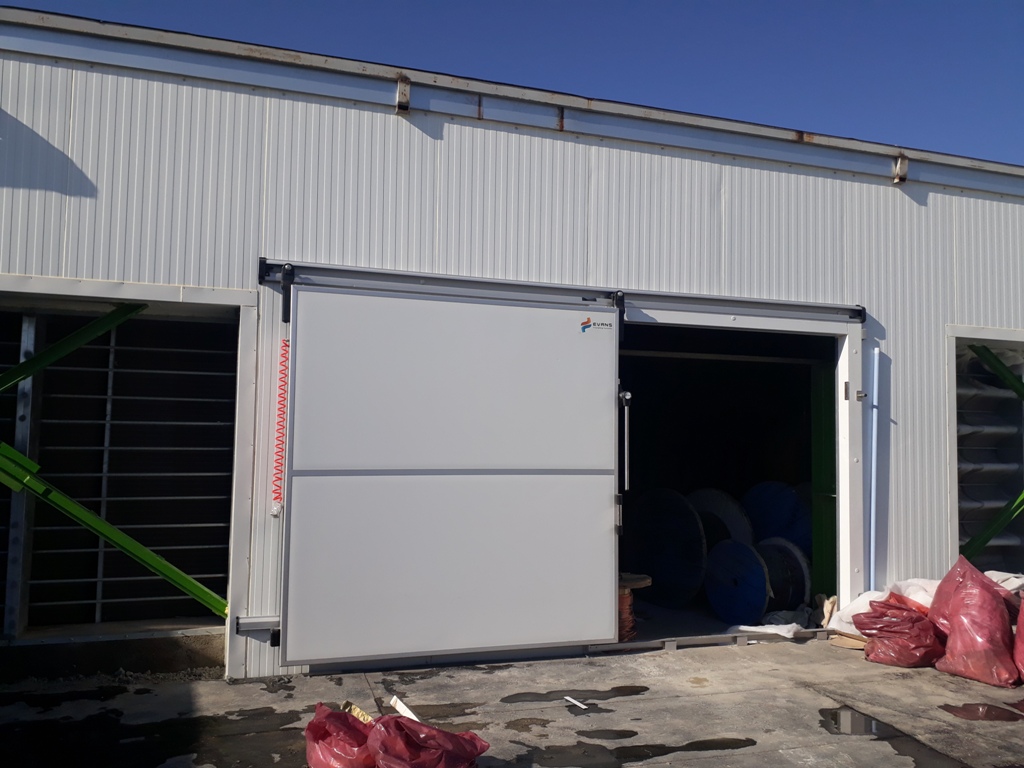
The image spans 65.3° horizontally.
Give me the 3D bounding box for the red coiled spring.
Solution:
[{"bbox_3d":[-1.469,0.239,5.048,0.060,1.060,0.055,2,-4,-18],"label":"red coiled spring"}]

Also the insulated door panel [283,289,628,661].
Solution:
[{"bbox_3d":[-0.340,0.595,5.369,2.269,2.356,0.110,2,-4,-18],"label":"insulated door panel"}]

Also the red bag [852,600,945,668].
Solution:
[{"bbox_3d":[2.827,1.774,5.788,0.470,0.400,0.500,2,-4,-18],"label":"red bag"}]

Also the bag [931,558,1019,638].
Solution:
[{"bbox_3d":[3.421,1.615,5.822,0.440,0.740,0.500,2,-4,-18],"label":"bag"}]

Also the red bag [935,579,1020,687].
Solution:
[{"bbox_3d":[3.257,1.619,5.453,0.400,0.680,0.530,2,-4,-18],"label":"red bag"}]

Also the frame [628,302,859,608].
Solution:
[{"bbox_3d":[1.719,0.671,6.151,2.330,2.520,0.160,2,-4,-18],"label":"frame"}]

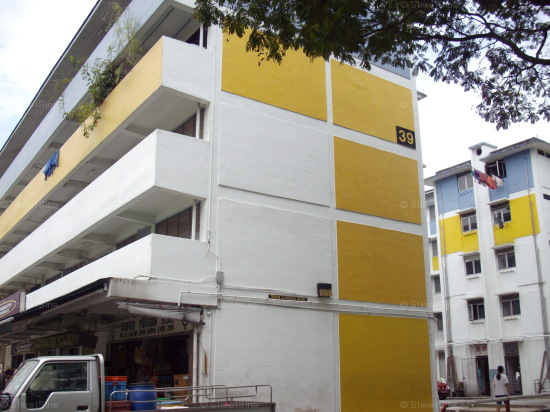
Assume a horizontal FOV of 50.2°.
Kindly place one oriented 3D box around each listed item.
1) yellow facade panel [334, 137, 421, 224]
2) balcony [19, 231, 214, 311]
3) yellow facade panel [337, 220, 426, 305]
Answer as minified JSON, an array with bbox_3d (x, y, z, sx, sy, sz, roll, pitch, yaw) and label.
[{"bbox_3d":[3.347,-0.753,18.836,3.691,2.323,0.080,11,-20,-33],"label":"yellow facade panel"},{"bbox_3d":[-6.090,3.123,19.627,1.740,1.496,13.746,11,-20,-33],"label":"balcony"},{"bbox_3d":[3.353,1.829,18.080,3.691,2.307,0.080,11,-20,-33],"label":"yellow facade panel"}]

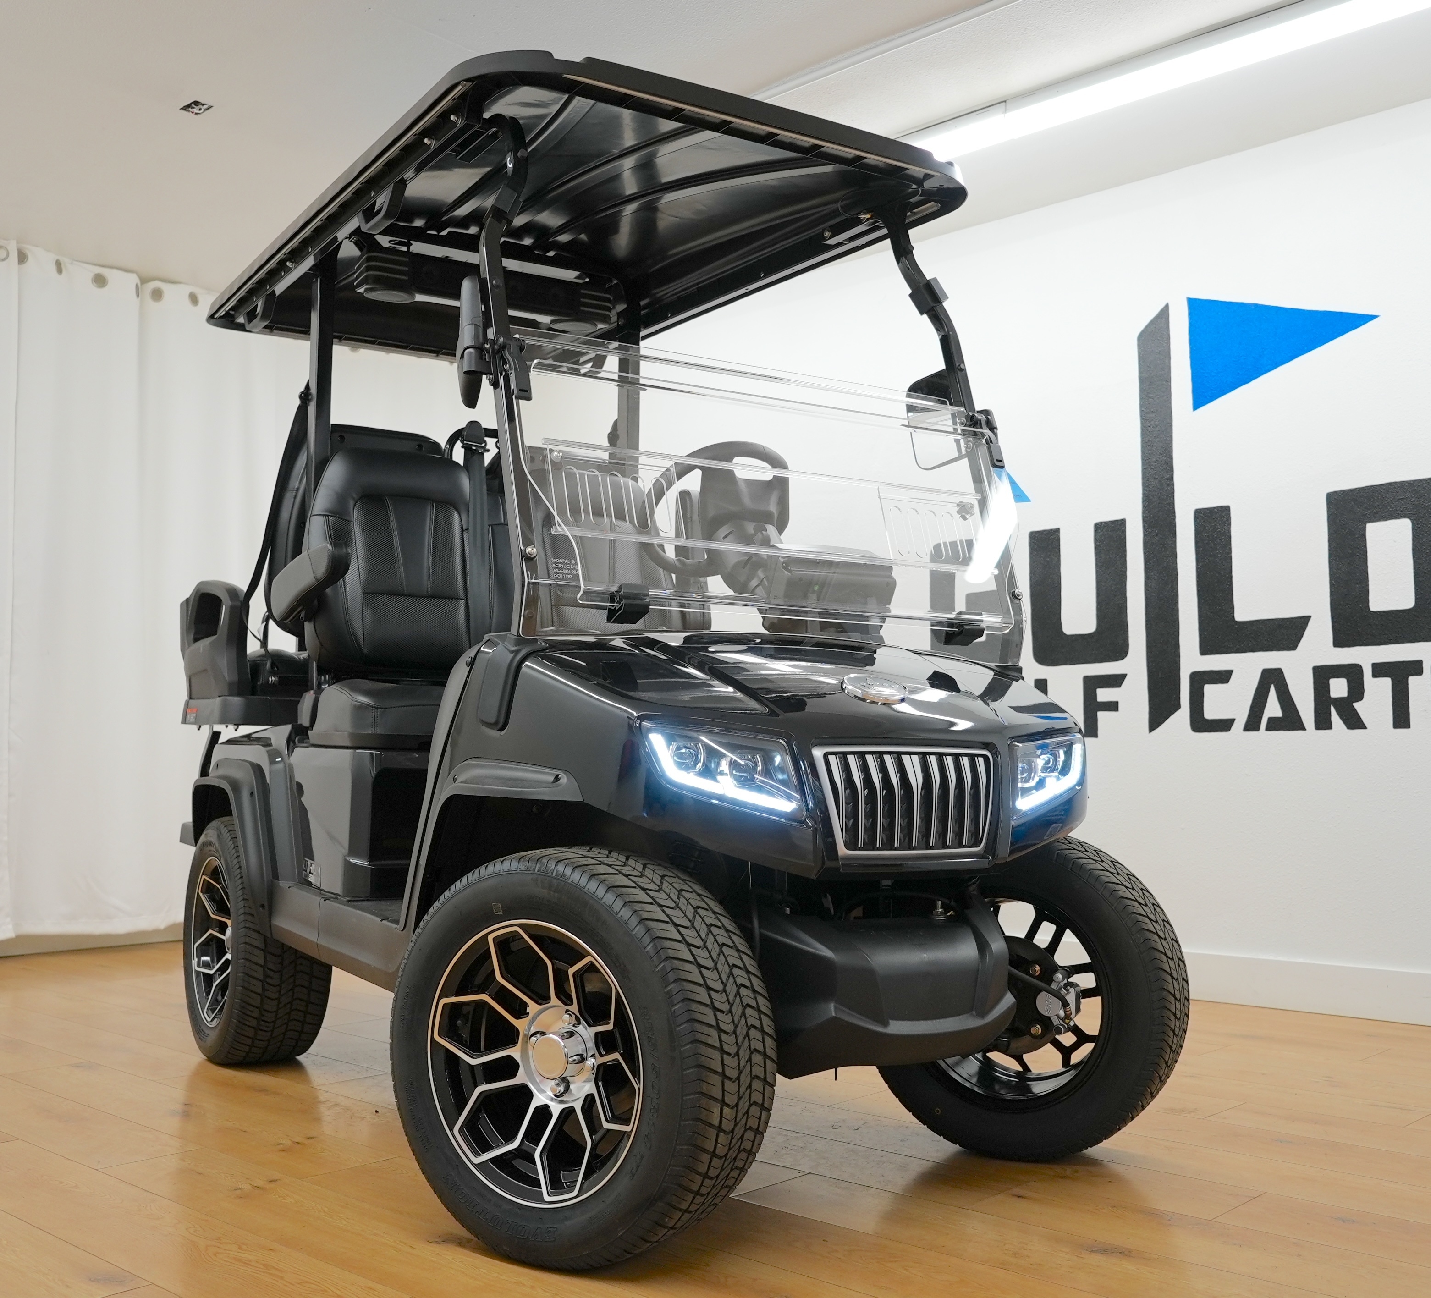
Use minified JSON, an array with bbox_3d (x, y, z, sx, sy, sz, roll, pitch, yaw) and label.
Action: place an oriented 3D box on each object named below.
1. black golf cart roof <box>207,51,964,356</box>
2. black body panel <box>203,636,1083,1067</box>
[{"bbox_3d":[-0.401,-0.954,3.547,1.129,0.125,1.937,2,-4,-32],"label":"black golf cart roof"},{"bbox_3d":[-0.268,0.360,3.209,1.100,0.660,2.180,2,-5,-32],"label":"black body panel"}]

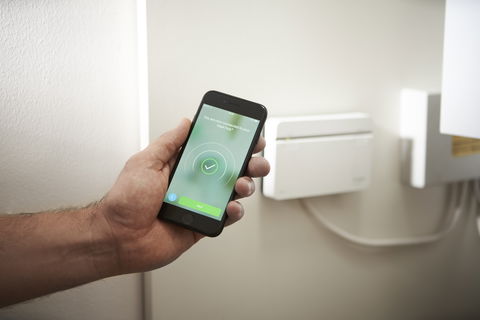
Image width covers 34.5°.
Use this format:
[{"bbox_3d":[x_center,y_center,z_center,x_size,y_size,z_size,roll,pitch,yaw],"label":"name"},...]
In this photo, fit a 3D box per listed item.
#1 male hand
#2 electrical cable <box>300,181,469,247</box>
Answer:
[{"bbox_3d":[-0.055,0.035,0.748,0.158,0.143,0.095,-1,-6,9],"label":"male hand"},{"bbox_3d":[0.203,0.079,1.046,0.294,0.083,0.030,-5,9,-30],"label":"electrical cable"}]

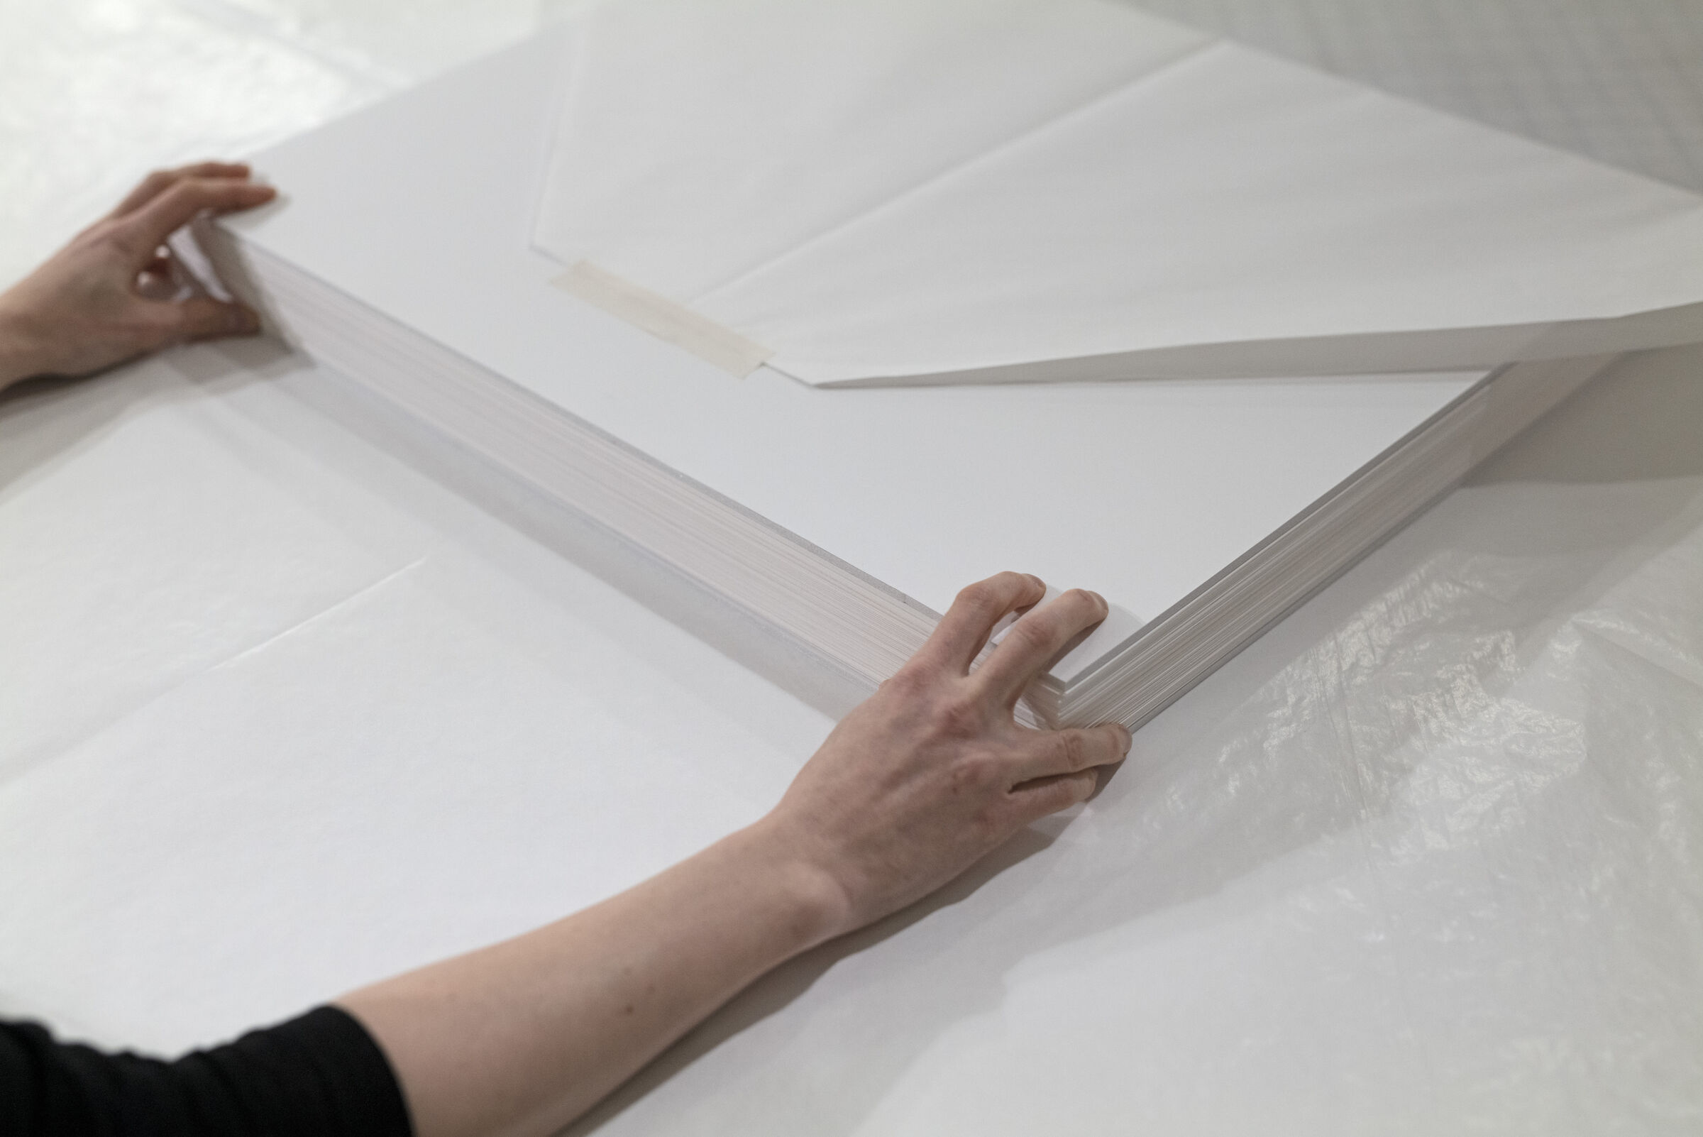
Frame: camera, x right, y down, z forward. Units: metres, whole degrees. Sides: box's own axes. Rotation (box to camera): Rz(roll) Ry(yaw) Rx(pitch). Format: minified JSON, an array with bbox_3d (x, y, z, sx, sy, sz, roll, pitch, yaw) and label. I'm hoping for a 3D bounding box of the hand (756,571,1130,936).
[{"bbox_3d":[0.037,0.063,0.908,0.086,0.080,0.181,28,47,36],"label":"hand"}]

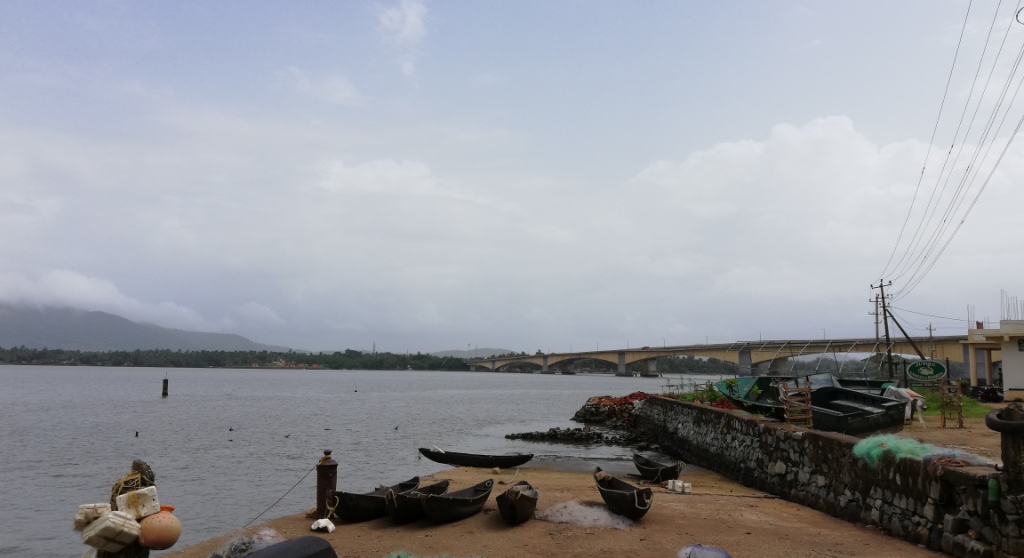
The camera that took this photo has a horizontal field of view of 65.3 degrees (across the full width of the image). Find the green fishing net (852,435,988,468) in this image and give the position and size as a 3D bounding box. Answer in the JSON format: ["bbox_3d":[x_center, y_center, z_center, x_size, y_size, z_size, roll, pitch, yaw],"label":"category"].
[{"bbox_3d":[6.719,2.877,13.400,0.950,0.400,3.200,0,-6,3],"label":"green fishing net"}]

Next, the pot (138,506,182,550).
[{"bbox_3d":[-3.279,2.318,7.450,0.390,0.390,0.390,11,-6,1],"label":"pot"}]

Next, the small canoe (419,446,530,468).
[{"bbox_3d":[-1.293,6.360,28.300,4.100,0.660,0.750,-1,-6,10],"label":"small canoe"}]

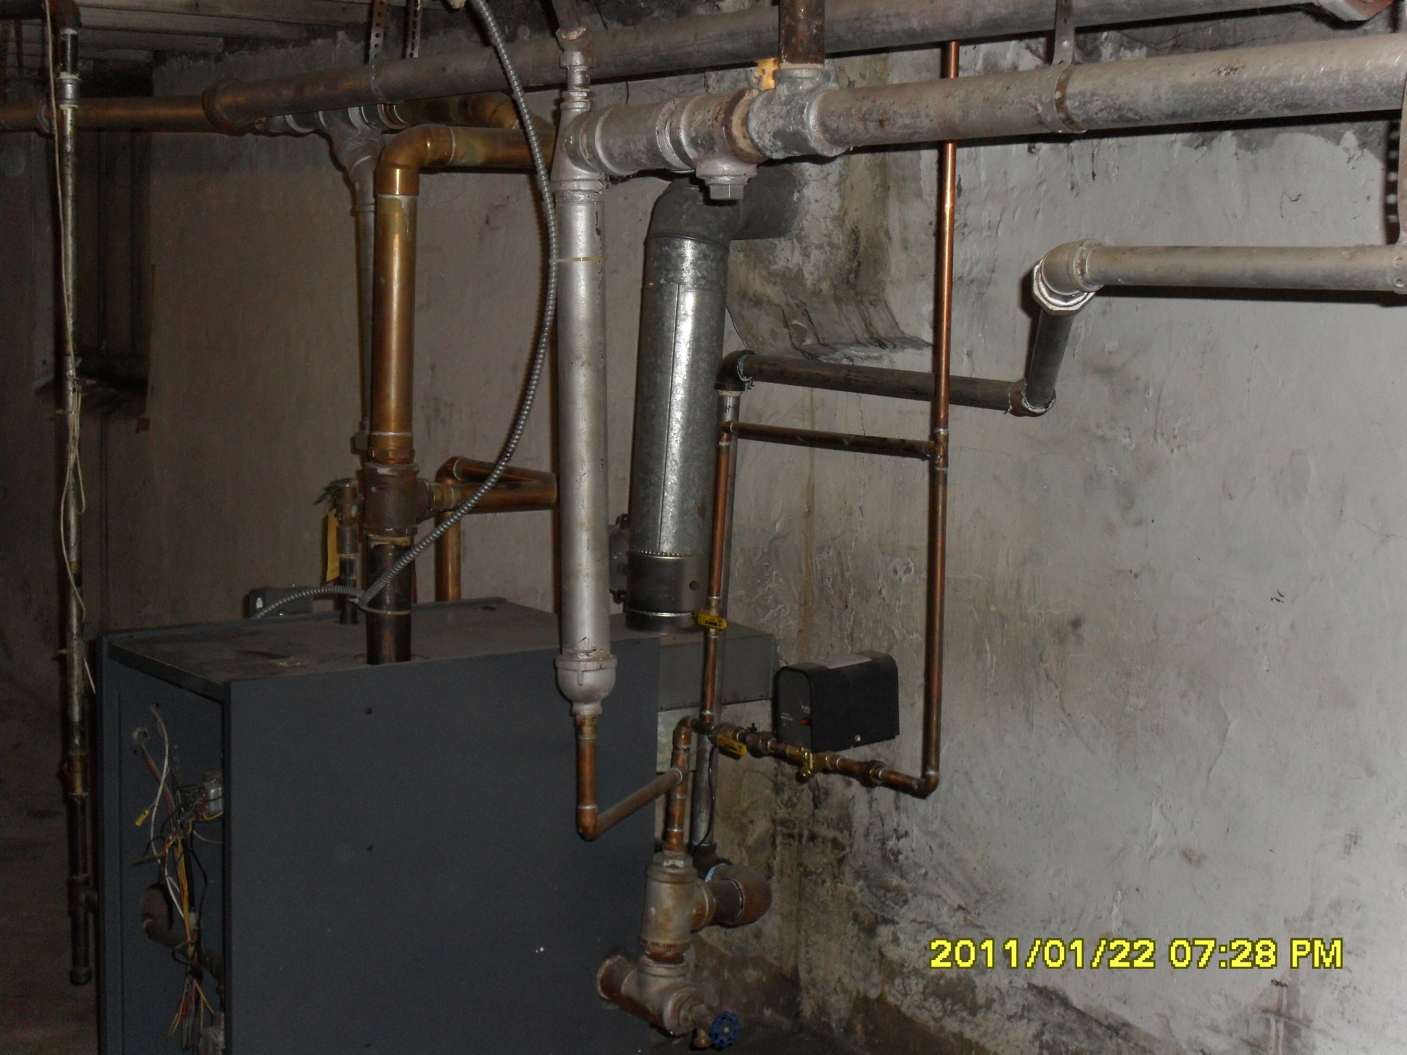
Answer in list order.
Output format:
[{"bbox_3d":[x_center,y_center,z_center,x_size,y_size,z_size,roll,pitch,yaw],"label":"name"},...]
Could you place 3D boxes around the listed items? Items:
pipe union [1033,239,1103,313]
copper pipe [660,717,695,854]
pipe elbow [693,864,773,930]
[{"bbox_3d":[0.332,-0.231,2.120,0.060,0.064,0.075,-4,8,-35],"label":"pipe union"},{"bbox_3d":[-0.036,0.369,3.308,0.032,0.190,0.032,-2,8,-35],"label":"copper pipe"},{"bbox_3d":[0.051,0.547,3.420,0.108,0.080,0.080,-4,8,-35],"label":"pipe elbow"}]

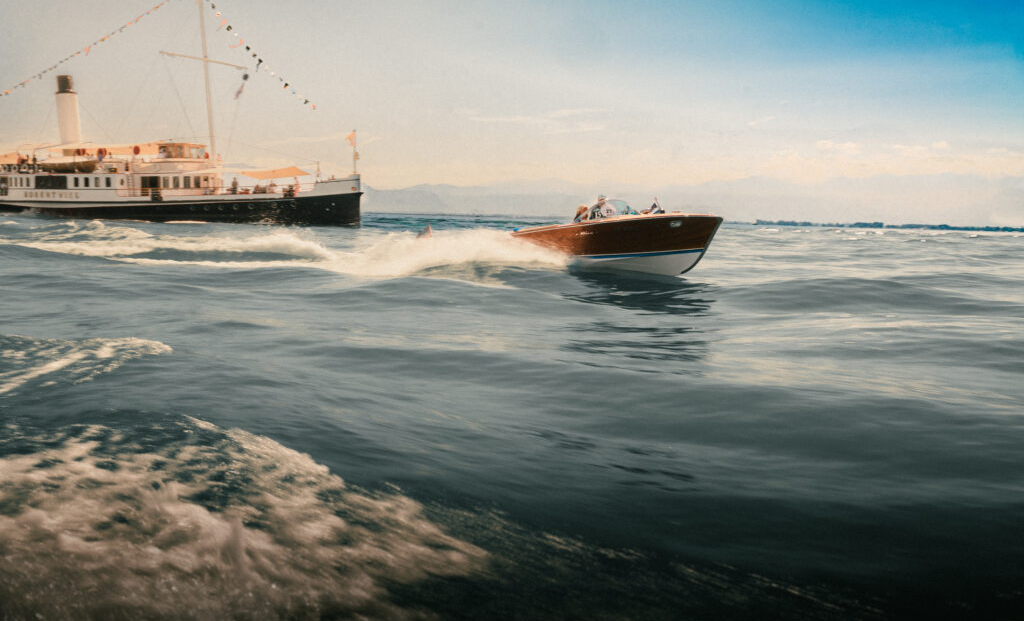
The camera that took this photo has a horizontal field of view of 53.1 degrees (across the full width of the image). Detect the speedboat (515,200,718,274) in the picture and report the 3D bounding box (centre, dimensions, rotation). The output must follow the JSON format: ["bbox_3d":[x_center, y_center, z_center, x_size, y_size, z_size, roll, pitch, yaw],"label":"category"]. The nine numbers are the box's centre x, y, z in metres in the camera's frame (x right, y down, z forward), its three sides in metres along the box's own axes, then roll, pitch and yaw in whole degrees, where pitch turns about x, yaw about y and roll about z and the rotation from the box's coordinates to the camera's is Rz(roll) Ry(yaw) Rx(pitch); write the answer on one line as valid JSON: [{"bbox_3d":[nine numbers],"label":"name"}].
[{"bbox_3d":[1.874,-1.624,24.299,6.500,1.850,2.200,0,4,31],"label":"speedboat"}]

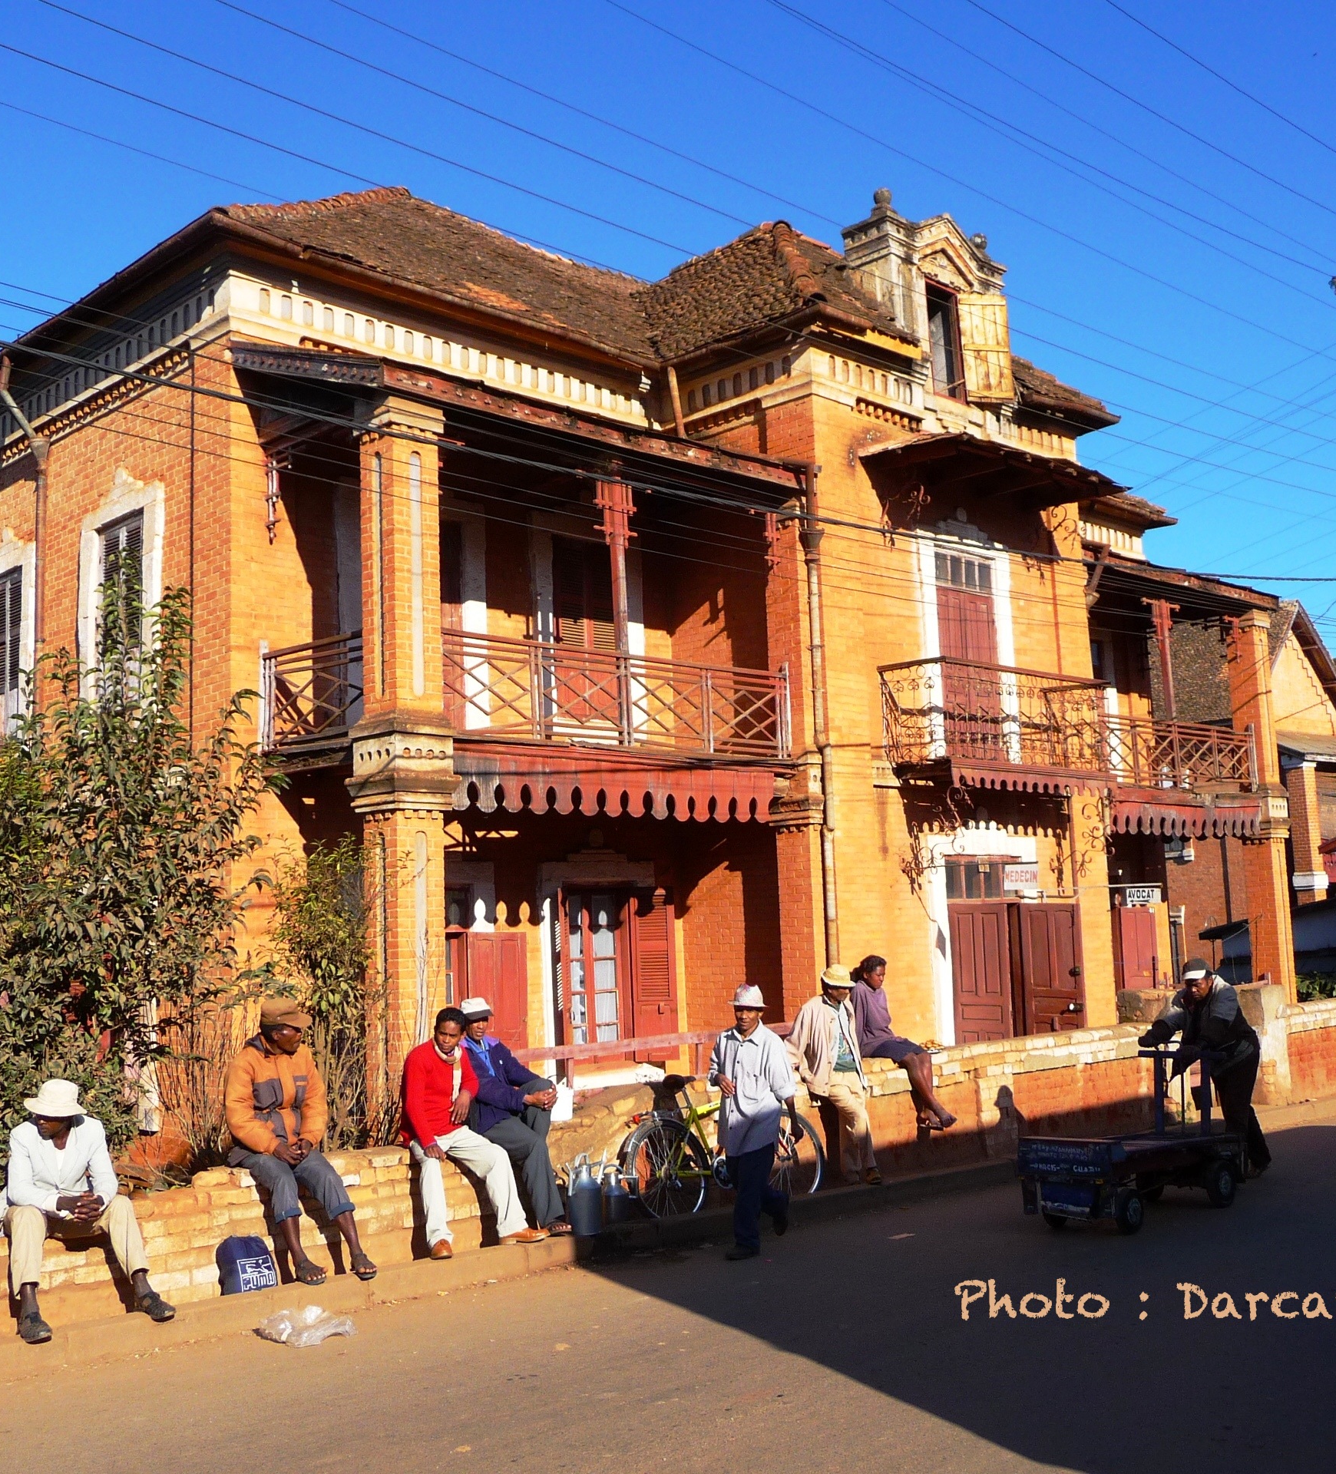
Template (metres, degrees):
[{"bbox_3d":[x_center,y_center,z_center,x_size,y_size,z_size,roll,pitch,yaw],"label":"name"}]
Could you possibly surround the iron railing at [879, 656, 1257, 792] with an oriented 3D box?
[{"bbox_3d":[6.266,-0.036,21.617,9.761,1.169,0.950,5,-9,-45],"label":"iron railing"}]

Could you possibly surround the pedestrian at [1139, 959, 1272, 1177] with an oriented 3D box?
[{"bbox_3d":[4.131,2.530,12.100,0.850,1.620,0.600,4,-9,-42],"label":"pedestrian"}]

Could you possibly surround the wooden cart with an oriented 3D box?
[{"bbox_3d":[3.138,2.668,10.595,1.664,1.030,0.753,4,-8,-44],"label":"wooden cart"}]

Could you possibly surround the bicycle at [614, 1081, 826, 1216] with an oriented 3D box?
[{"bbox_3d":[0.380,2.714,10.731,1.760,1.000,0.550,4,-9,-39],"label":"bicycle"}]

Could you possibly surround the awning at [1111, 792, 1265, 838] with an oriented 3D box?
[{"bbox_3d":[8.194,1.292,25.070,4.949,0.549,0.137,4,-8,-44],"label":"awning"}]

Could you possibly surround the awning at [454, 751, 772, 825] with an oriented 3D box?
[{"bbox_3d":[-0.432,0.533,16.783,4.949,0.598,0.137,4,-8,-44],"label":"awning"}]

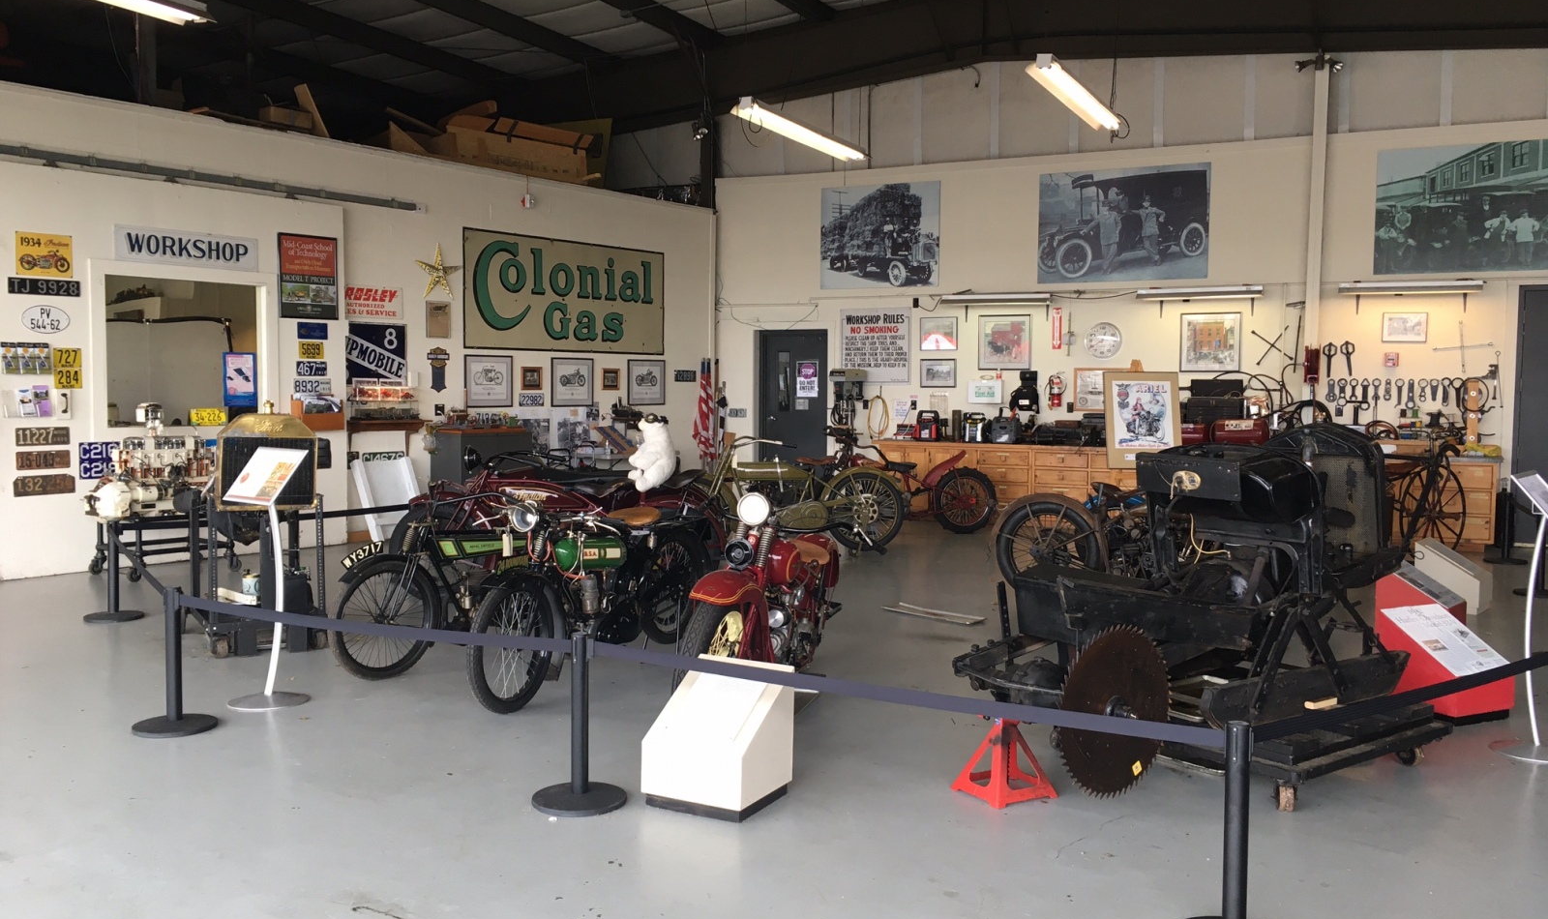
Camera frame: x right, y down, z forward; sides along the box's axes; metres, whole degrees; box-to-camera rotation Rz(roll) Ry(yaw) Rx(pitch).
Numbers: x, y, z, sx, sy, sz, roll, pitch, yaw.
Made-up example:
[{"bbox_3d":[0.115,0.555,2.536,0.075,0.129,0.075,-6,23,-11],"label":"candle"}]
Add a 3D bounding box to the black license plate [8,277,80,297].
[{"bbox_3d":[-5.523,-1.304,9.825,0.015,0.120,0.515,3,4,37],"label":"black license plate"}]

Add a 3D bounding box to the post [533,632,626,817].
[{"bbox_3d":[-0.689,0.917,4.600,0.335,0.603,0.335,0,3,0],"label":"post"}]

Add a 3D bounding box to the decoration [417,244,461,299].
[{"bbox_3d":[-3.252,-1.810,12.514,0.080,0.535,0.545,3,4,37],"label":"decoration"}]

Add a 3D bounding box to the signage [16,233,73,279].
[{"bbox_3d":[-5.458,-1.530,9.716,0.010,0.315,0.405,3,4,36],"label":"signage"}]

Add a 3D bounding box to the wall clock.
[{"bbox_3d":[3.506,-1.260,13.757,0.401,0.395,0.050,2,4,27],"label":"wall clock"}]

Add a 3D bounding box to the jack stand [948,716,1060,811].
[{"bbox_3d":[0.846,1.062,4.738,0.260,0.320,0.260,-2,4,-31],"label":"jack stand"}]

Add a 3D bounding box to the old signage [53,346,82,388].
[{"bbox_3d":[-5.467,-0.701,10.047,0.015,0.309,0.208,3,4,36],"label":"old signage"}]

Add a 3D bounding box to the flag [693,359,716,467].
[{"bbox_3d":[-0.829,-0.582,15.600,0.280,1.280,0.180,0,3,-14],"label":"flag"}]

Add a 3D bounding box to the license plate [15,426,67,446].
[{"bbox_3d":[-5.387,-0.169,9.562,0.010,0.131,0.378,3,4,37],"label":"license plate"}]

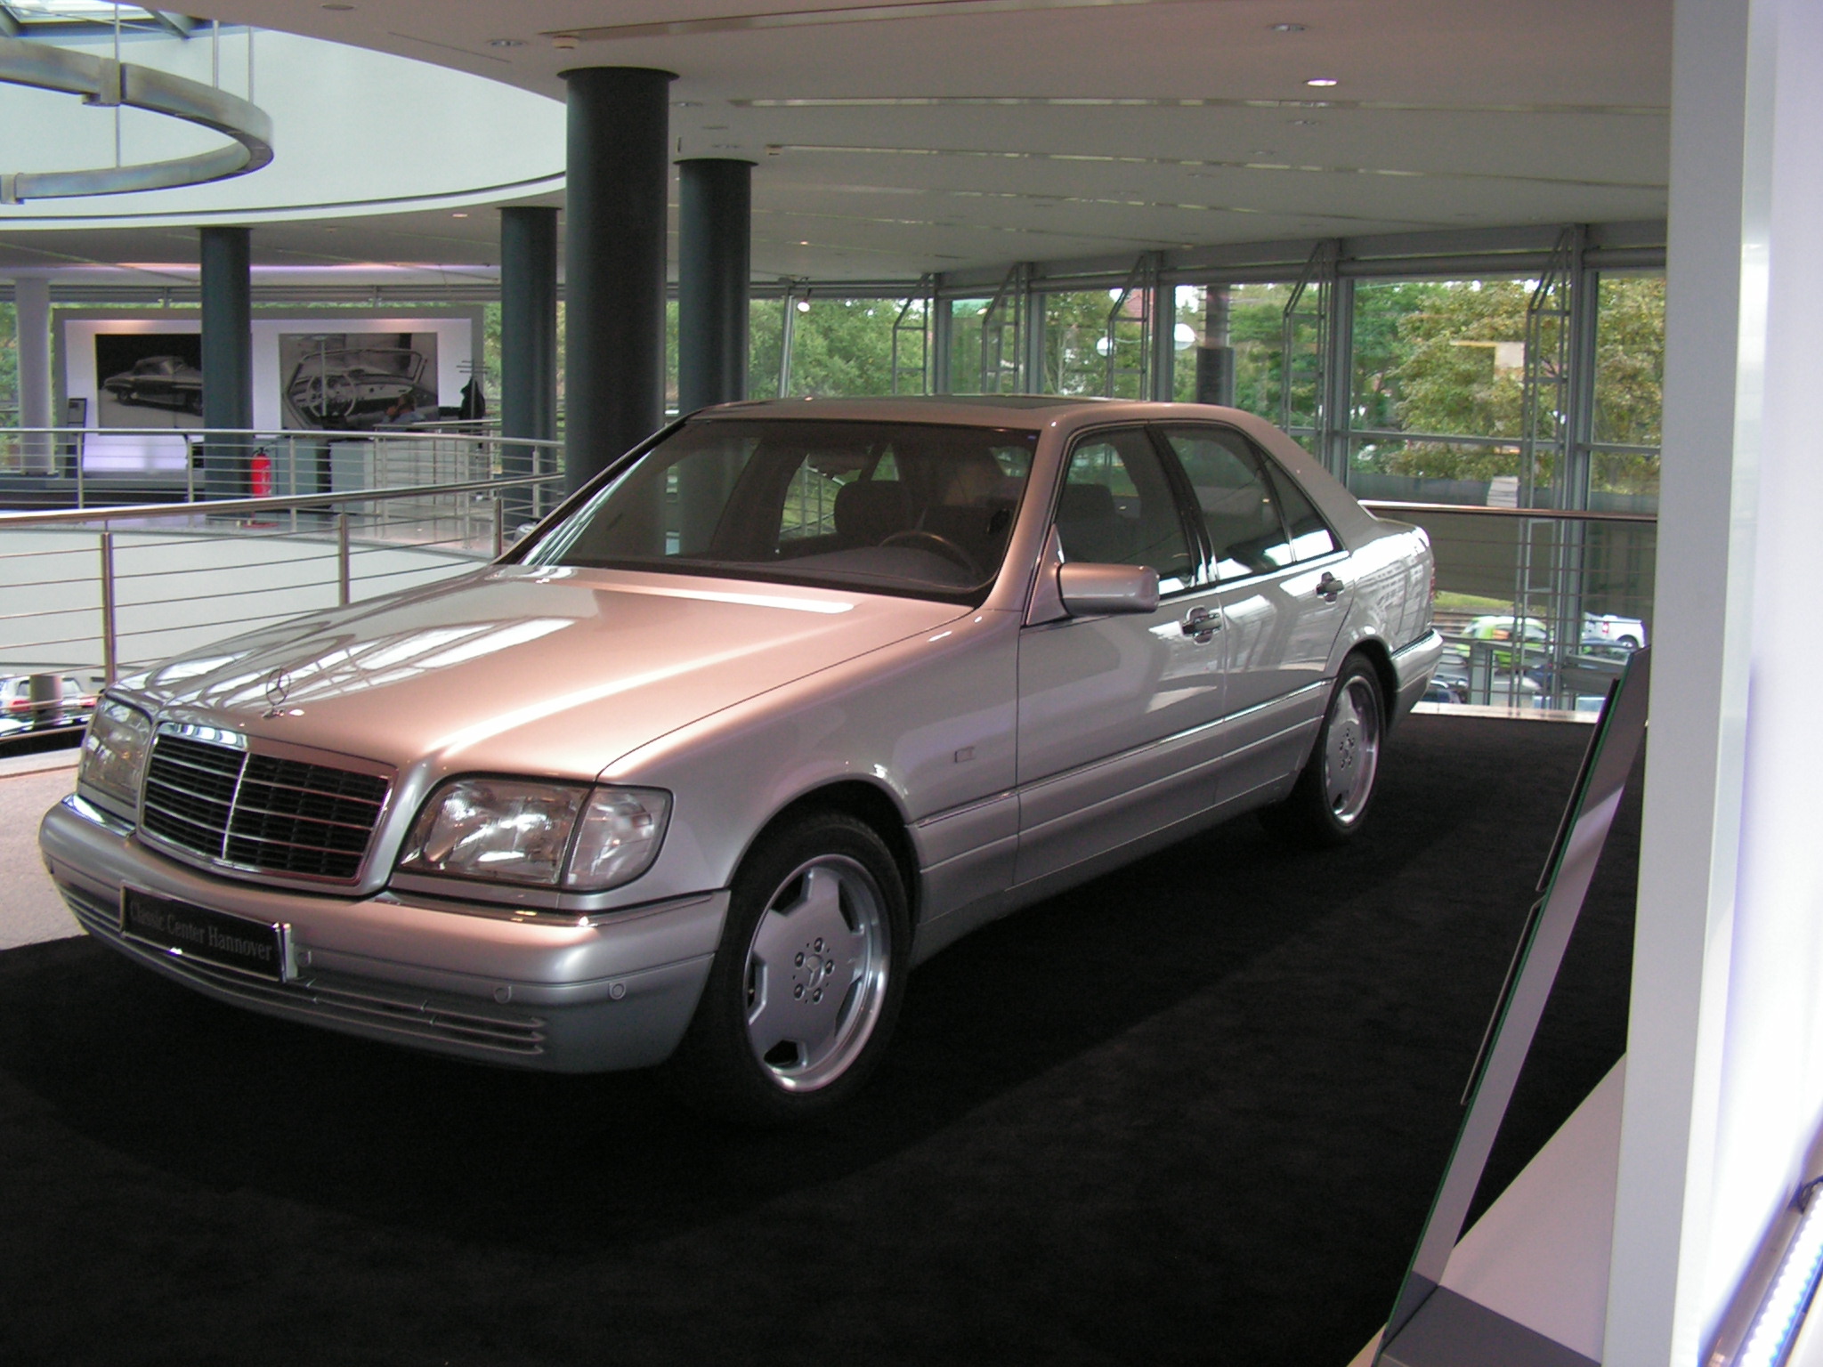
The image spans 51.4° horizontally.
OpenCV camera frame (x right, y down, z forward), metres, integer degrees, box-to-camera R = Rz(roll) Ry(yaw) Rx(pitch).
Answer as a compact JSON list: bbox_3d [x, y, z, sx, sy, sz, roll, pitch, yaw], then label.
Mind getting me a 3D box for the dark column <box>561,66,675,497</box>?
[{"bbox_3d":[-1.514,-1.568,9.803,0.540,3.146,0.540,0,9,0],"label":"dark column"}]

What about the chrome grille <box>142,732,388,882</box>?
[{"bbox_3d":[-1.342,0.246,3.829,0.720,0.225,0.130,6,11,34],"label":"chrome grille"}]

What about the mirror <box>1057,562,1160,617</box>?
[{"bbox_3d":[0.495,-0.235,4.767,0.210,0.135,0.130,6,11,34],"label":"mirror"}]

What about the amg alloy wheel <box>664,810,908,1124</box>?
[{"bbox_3d":[-0.289,0.600,4.052,0.240,0.670,0.670,6,11,34],"label":"amg alloy wheel"}]

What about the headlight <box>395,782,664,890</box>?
[{"bbox_3d":[-0.713,0.271,3.608,0.460,0.200,0.280,6,11,34],"label":"headlight"}]

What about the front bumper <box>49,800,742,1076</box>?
[{"bbox_3d":[-1.271,0.508,3.979,1.860,0.370,0.550,6,11,34],"label":"front bumper"}]

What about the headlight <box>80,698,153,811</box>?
[{"bbox_3d":[-1.780,0.152,4.324,0.460,0.200,0.280,6,11,34],"label":"headlight"}]

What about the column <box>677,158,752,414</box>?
[{"bbox_3d":[-1.436,-2.212,13.889,0.540,3.146,0.540,0,9,0],"label":"column"}]

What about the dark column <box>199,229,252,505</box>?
[{"bbox_3d":[-7.481,-3.334,20.796,0.540,3.146,0.540,0,9,0],"label":"dark column"}]

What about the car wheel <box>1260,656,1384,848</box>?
[{"bbox_3d":[1.409,0.214,6.544,0.240,0.670,0.670,6,11,34],"label":"car wheel"}]

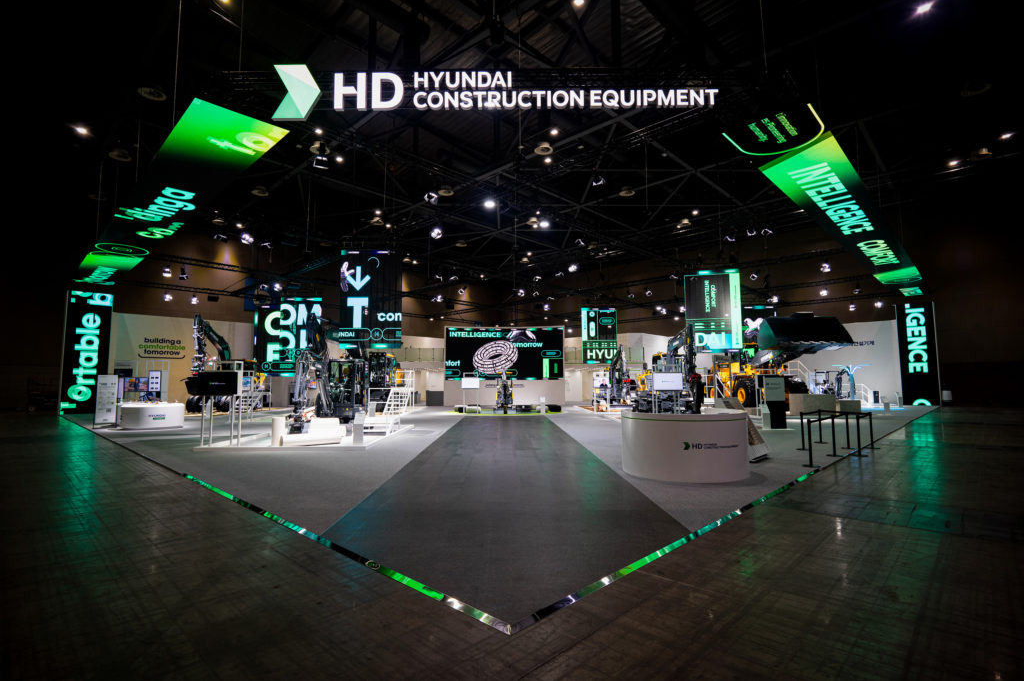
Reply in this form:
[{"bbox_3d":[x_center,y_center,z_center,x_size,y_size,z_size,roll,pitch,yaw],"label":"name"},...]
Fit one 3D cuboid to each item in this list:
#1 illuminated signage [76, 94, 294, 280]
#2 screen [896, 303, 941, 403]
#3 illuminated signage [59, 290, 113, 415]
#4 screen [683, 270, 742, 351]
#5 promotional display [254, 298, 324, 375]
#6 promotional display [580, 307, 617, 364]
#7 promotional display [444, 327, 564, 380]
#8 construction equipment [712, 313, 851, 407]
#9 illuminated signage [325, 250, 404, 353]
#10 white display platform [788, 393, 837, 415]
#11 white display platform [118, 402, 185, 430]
[{"bbox_3d":[-14.697,-3.726,18.722,26.200,0.250,1.900,-5,-7,44],"label":"illuminated signage"},{"bbox_3d":[27.865,0.992,33.209,2.000,7.000,0.500,-5,-7,44],"label":"screen"},{"bbox_3d":[-24.286,0.705,27.647,0.500,7.000,2.000,-5,-7,44],"label":"illuminated signage"},{"bbox_3d":[9.566,-1.376,22.904,2.500,4.000,0.200,-2,-5,14],"label":"screen"},{"bbox_3d":[-13.301,-0.337,28.844,2.600,5.000,3.000,0,-5,0],"label":"promotional display"},{"bbox_3d":[6.301,-0.343,34.559,2.500,4.000,0.200,0,-5,0],"label":"promotional display"},{"bbox_3d":[-0.566,0.983,36.453,9.000,4.000,0.300,0,-5,0],"label":"promotional display"},{"bbox_3d":[13.905,1.277,26.686,3.400,4.700,9.500,0,-5,0],"label":"construction equipment"},{"bbox_3d":[-5.617,-1.636,19.258,2.500,4.000,0.200,0,-5,0],"label":"illuminated signage"},{"bbox_3d":[15.513,3.292,25.003,1.650,1.080,1.200,0,-5,0],"label":"white display platform"},{"bbox_3d":[-13.939,2.979,18.867,2.000,0.860,0.900,0,-5,0],"label":"white display platform"}]

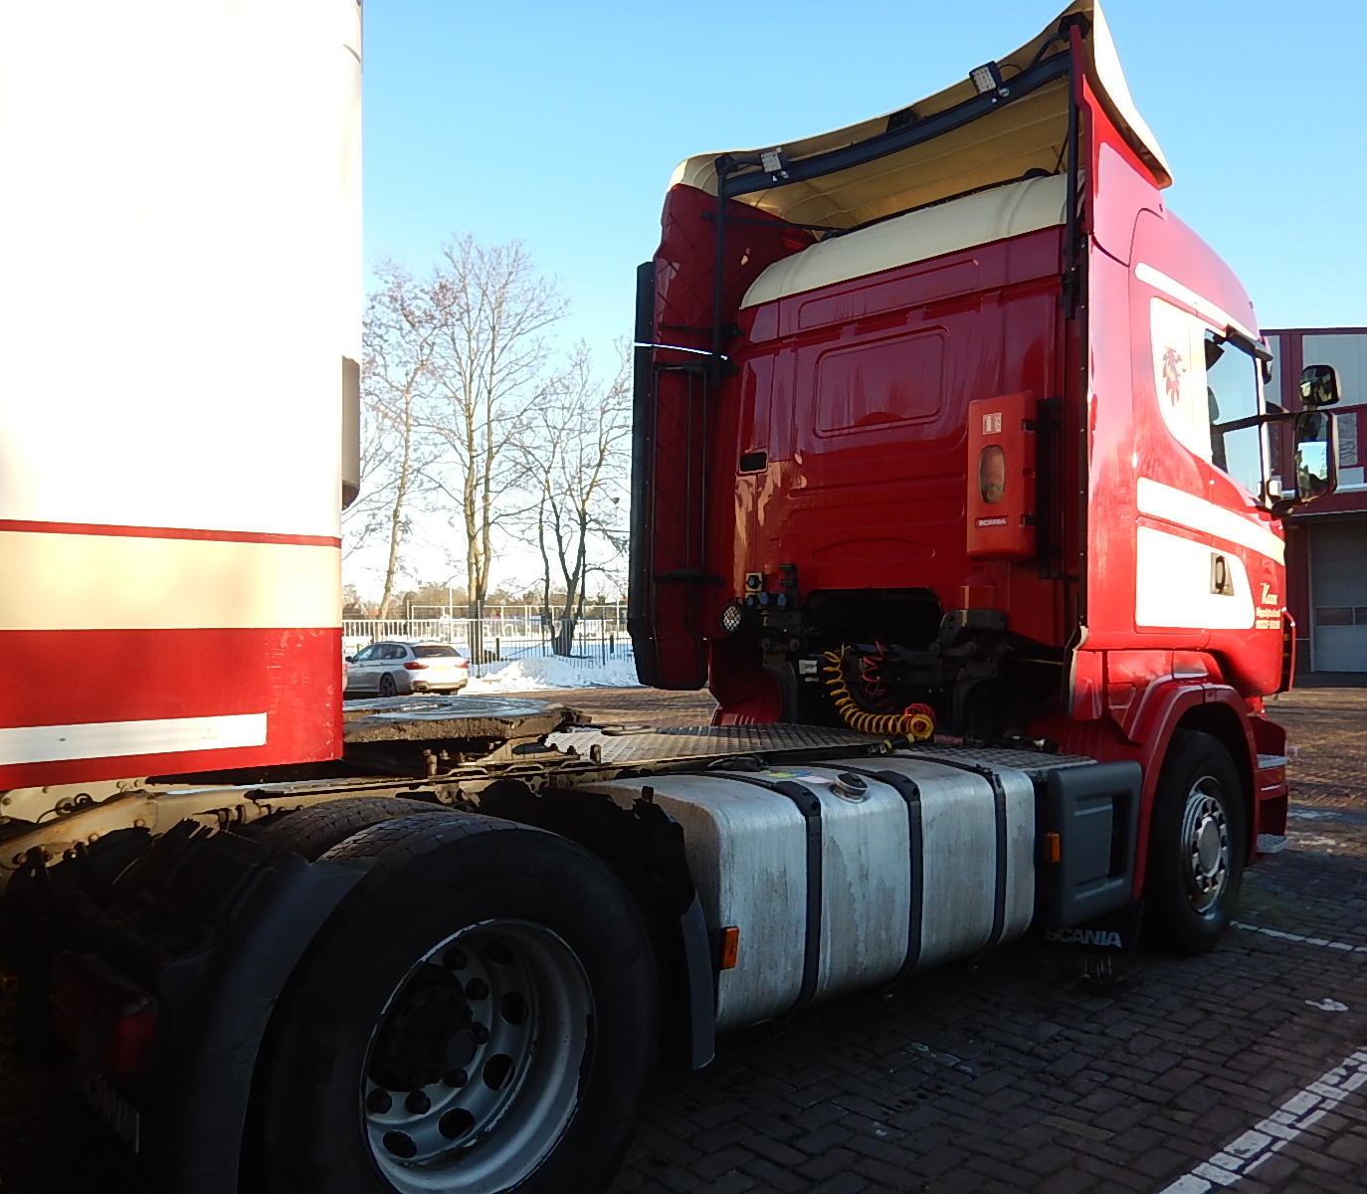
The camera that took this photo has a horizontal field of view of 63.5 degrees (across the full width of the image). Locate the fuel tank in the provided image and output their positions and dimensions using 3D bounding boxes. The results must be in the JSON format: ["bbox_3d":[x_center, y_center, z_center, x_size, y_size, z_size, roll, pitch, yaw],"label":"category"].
[{"bbox_3d":[0.466,0.920,3.759,1.570,0.660,0.700,1,-2,-41],"label":"fuel tank"}]

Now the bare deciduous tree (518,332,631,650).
[{"bbox_3d":[-5.250,-5.100,57.000,7.000,16.400,7.000,-1,-1,0],"label":"bare deciduous tree"}]

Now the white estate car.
[{"bbox_3d":[-7.880,1.950,30.100,1.880,1.490,4.920,1,-2,-43],"label":"white estate car"}]

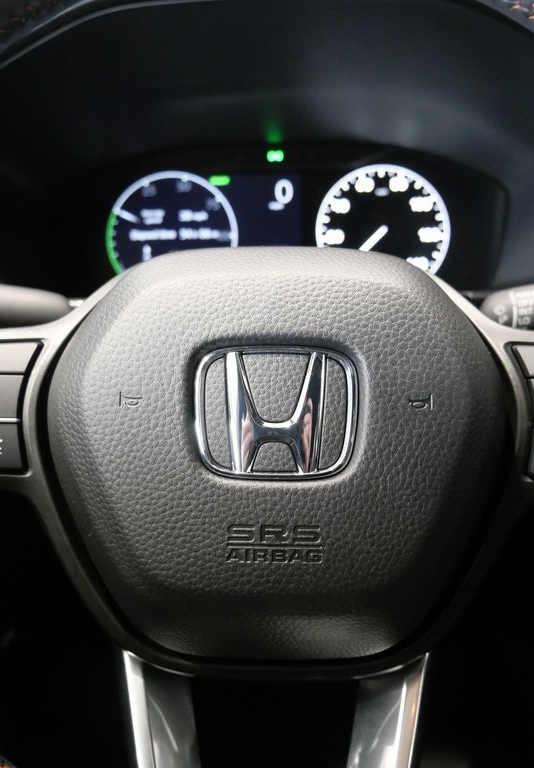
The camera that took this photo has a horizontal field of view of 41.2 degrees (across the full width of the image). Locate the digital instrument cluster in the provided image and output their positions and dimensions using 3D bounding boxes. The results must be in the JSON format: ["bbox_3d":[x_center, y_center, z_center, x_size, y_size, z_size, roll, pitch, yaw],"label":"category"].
[{"bbox_3d":[0.012,-0.123,0.532,0.320,0.110,0.045,1,-2,0],"label":"digital instrument cluster"}]

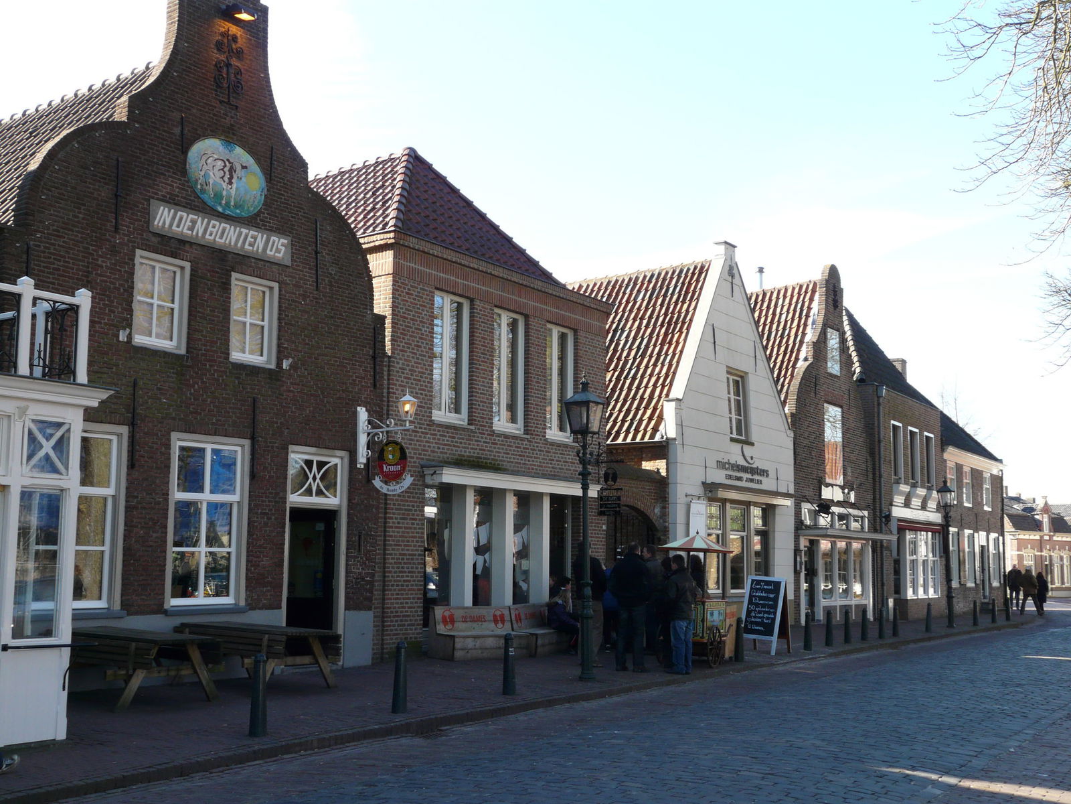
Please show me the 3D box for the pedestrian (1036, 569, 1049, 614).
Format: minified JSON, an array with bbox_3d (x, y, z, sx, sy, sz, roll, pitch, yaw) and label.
[{"bbox_3d":[19.901,7.471,51.000,0.520,1.630,0.420,-3,-8,25],"label":"pedestrian"}]

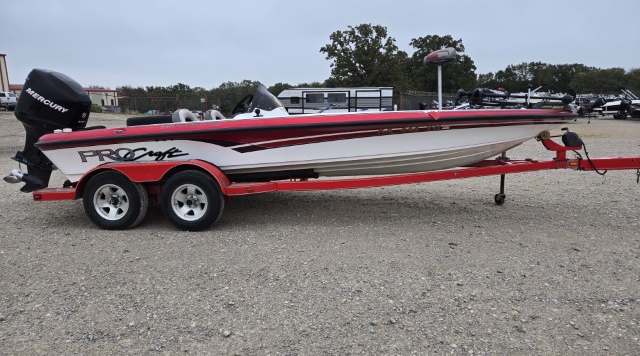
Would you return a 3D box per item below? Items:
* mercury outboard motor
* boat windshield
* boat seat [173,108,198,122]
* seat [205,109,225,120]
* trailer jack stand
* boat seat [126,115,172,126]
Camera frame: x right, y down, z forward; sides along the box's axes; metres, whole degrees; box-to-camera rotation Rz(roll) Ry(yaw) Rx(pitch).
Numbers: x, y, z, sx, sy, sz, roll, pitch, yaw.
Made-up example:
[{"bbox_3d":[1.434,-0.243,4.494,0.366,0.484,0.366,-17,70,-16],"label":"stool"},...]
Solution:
[{"bbox_3d":[-3.568,-0.625,5.598,0.940,1.570,0.580,11,11,0],"label":"mercury outboard motor"},{"bbox_3d":[-0.612,-0.910,4.866,0.380,0.320,0.600,-2,10,3],"label":"boat windshield"},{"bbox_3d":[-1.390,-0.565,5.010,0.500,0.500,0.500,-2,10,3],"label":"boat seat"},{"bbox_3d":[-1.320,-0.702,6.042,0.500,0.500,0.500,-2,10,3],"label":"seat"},{"bbox_3d":[2.391,-0.026,5.616,0.210,0.760,0.200,-1,10,3],"label":"trailer jack stand"},{"bbox_3d":[-2.130,-0.687,5.516,0.520,0.220,0.480,-2,10,3],"label":"boat seat"}]

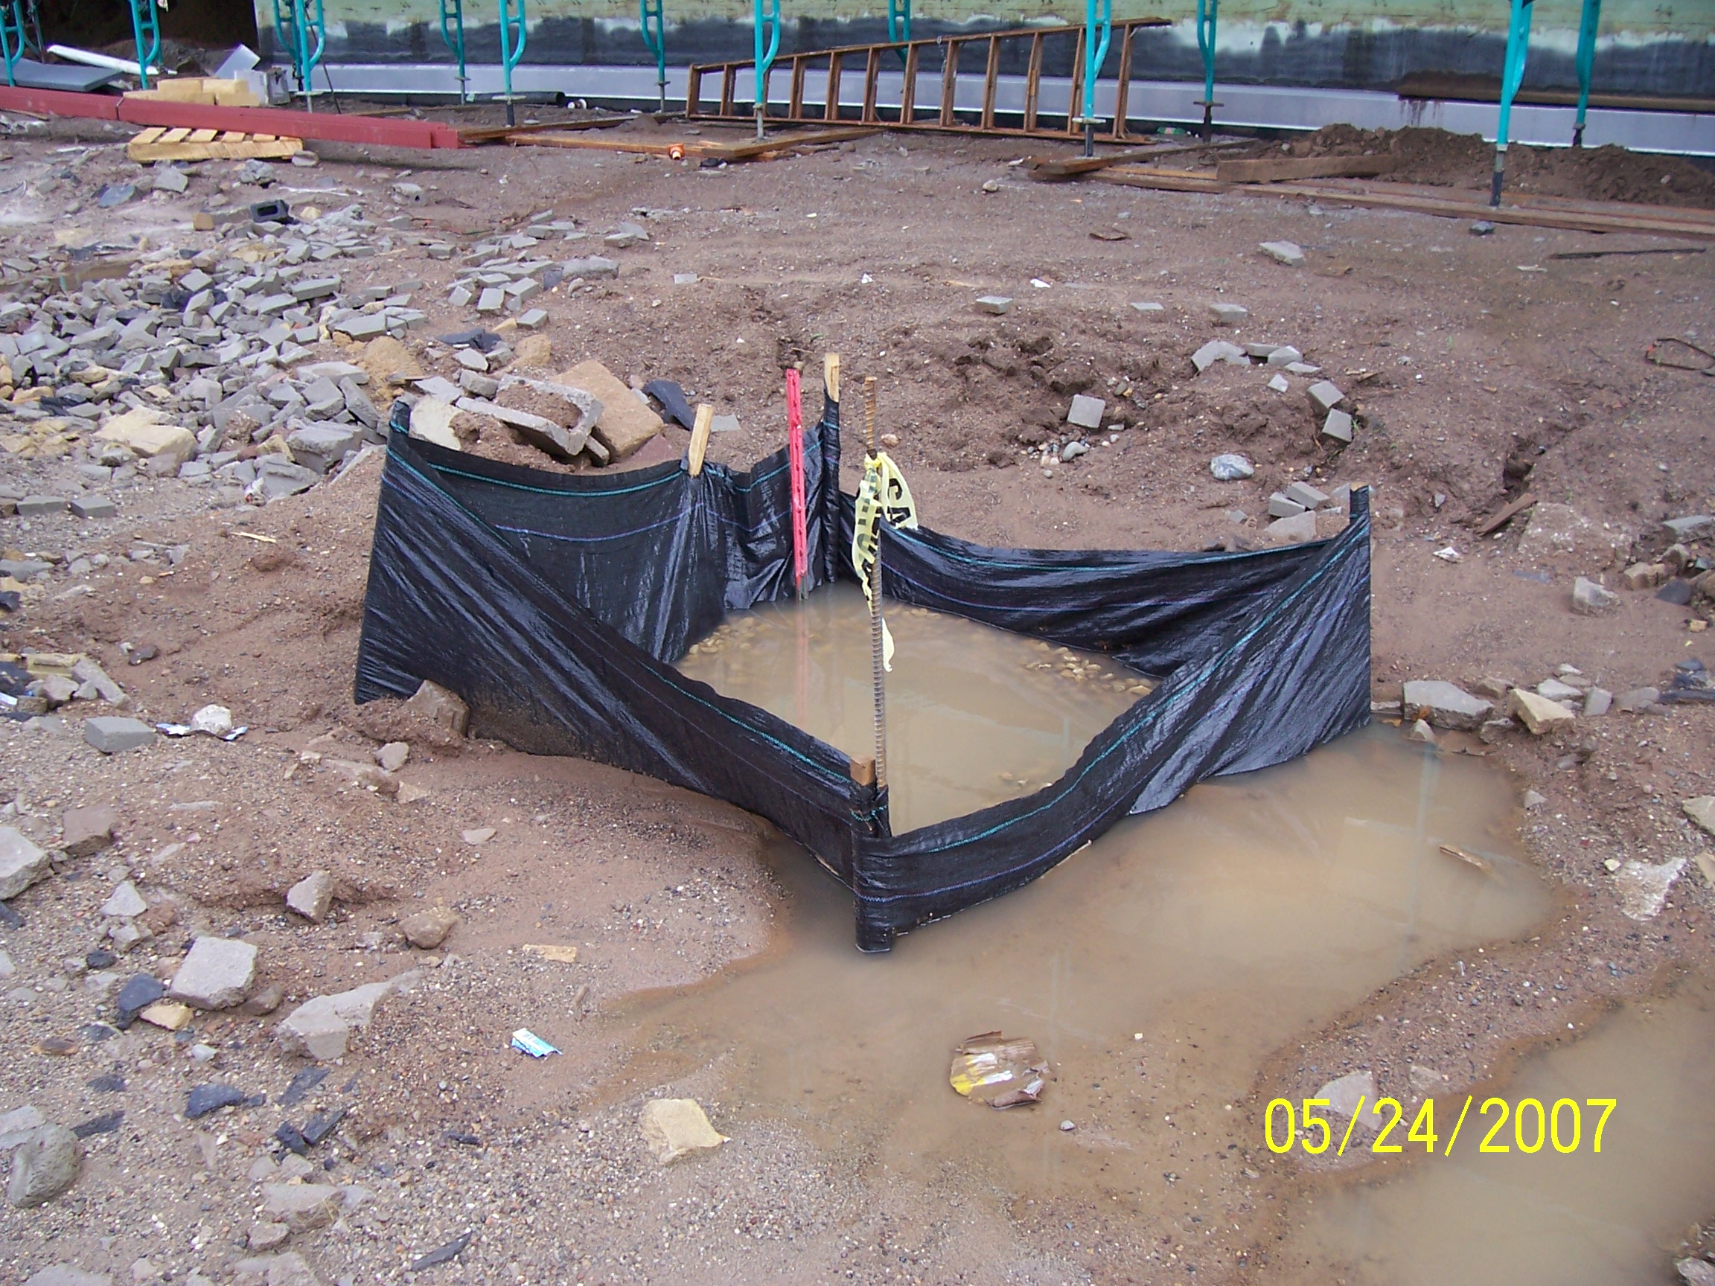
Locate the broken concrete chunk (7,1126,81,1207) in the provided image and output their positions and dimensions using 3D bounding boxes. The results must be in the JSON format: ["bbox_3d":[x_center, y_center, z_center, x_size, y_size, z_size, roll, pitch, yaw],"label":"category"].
[{"bbox_3d":[-1.110,0.711,2.296,0.081,0.070,0.090,-12,24,-28],"label":"broken concrete chunk"}]

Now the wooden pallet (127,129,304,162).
[{"bbox_3d":[-4.290,-3.387,11.463,1.120,0.125,0.980,-4,22,-11],"label":"wooden pallet"}]

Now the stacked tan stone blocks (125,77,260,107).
[{"bbox_3d":[-4.849,-4.022,12.300,0.820,0.200,0.380,0,22,0],"label":"stacked tan stone blocks"}]

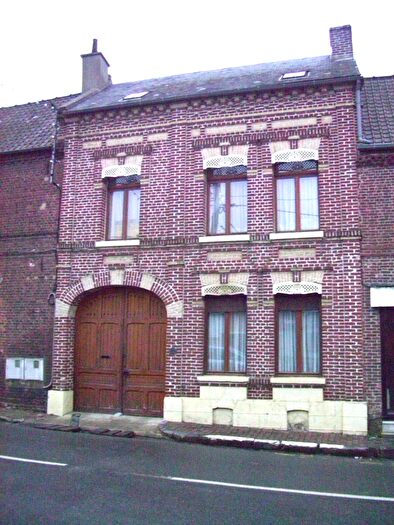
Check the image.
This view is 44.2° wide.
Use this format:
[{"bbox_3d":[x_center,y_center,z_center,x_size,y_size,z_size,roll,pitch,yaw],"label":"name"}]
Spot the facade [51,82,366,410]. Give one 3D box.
[{"bbox_3d":[-0.016,-0.388,11.158,7.153,6.963,0.433,-2,-8,16],"label":"facade"}]

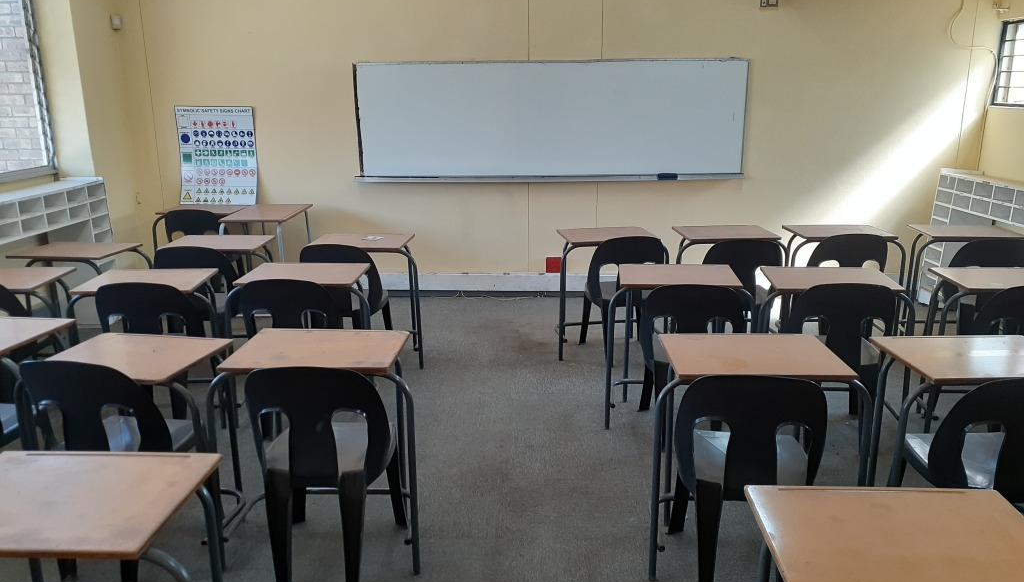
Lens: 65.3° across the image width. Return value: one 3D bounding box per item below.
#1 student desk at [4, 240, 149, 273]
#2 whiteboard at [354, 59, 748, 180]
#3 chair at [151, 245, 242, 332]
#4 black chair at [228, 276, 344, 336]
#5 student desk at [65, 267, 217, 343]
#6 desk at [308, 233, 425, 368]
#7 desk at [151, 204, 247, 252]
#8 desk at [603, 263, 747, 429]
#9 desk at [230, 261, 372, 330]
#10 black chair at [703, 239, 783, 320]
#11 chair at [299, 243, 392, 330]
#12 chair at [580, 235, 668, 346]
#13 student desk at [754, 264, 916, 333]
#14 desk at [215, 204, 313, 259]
[{"bbox_3d":[-2.553,0.128,4.759,0.703,0.749,0.466,1,14,4],"label":"student desk"},{"bbox_3d":[0.290,-1.306,6.167,2.997,0.903,0.060,0,14,2],"label":"whiteboard"},{"bbox_3d":[-1.807,0.078,4.740,0.475,0.790,0.500,0,14,4],"label":"chair"},{"bbox_3d":[-1.026,0.277,3.918,0.475,0.790,0.500,0,14,2],"label":"black chair"},{"bbox_3d":[-1.751,0.302,3.937,0.685,0.737,0.439,-1,14,-3],"label":"student desk"},{"bbox_3d":[-0.914,0.062,4.968,0.703,0.749,0.466,0,14,4],"label":"desk"},{"bbox_3d":[-2.369,-0.270,6.240,0.640,0.745,0.430,0,14,2],"label":"desk"},{"bbox_3d":[0.810,0.275,3.976,0.685,0.737,0.439,1,14,6],"label":"desk"},{"bbox_3d":[-1.018,0.272,4.037,0.685,0.737,0.439,0,14,2],"label":"desk"},{"bbox_3d":[1.326,0.042,4.774,0.475,0.790,0.500,0,14,3],"label":"black chair"},{"bbox_3d":[-0.961,0.073,4.729,0.475,0.790,0.500,0,14,4],"label":"chair"},{"bbox_3d":[0.676,0.014,4.929,0.475,0.787,0.510,-2,14,-7],"label":"chair"},{"bbox_3d":[1.517,0.306,3.901,0.703,0.749,0.466,1,14,7],"label":"student desk"},{"bbox_3d":[-1.809,-0.206,6.027,0.478,0.773,0.714,0,14,4],"label":"desk"}]

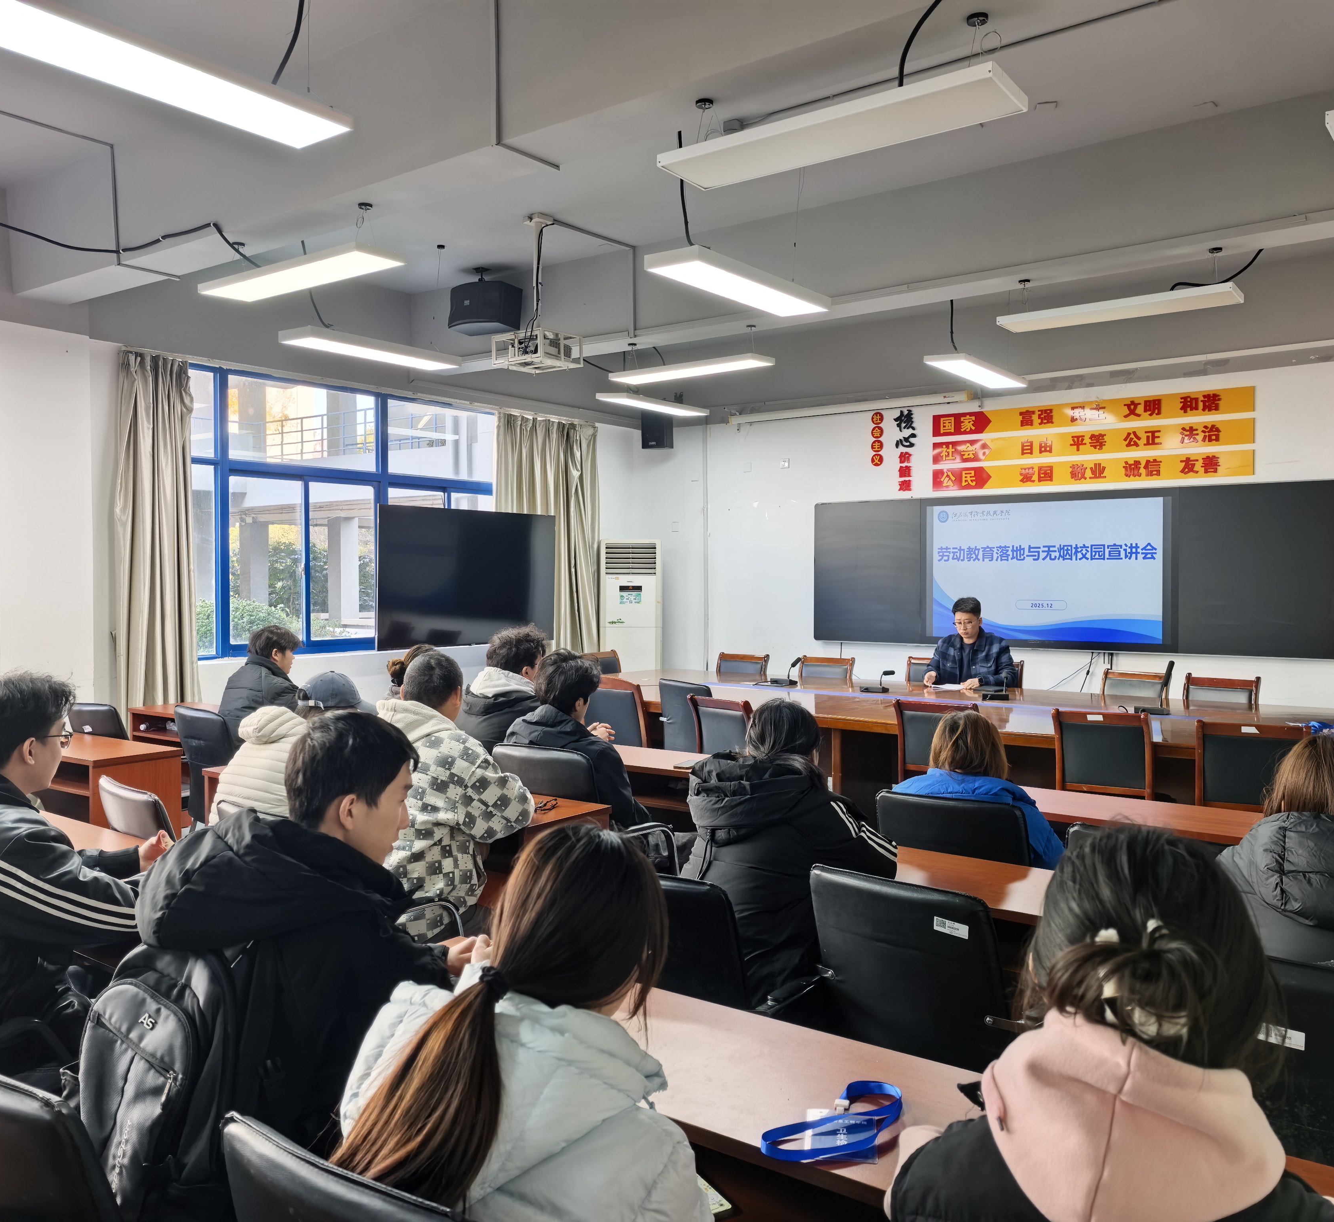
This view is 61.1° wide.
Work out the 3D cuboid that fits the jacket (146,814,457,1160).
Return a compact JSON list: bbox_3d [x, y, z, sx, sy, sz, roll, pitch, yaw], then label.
[{"bbox_3d":[-0.548,0.609,1.720,0.520,0.670,0.480,2,2,44],"label":"jacket"}]

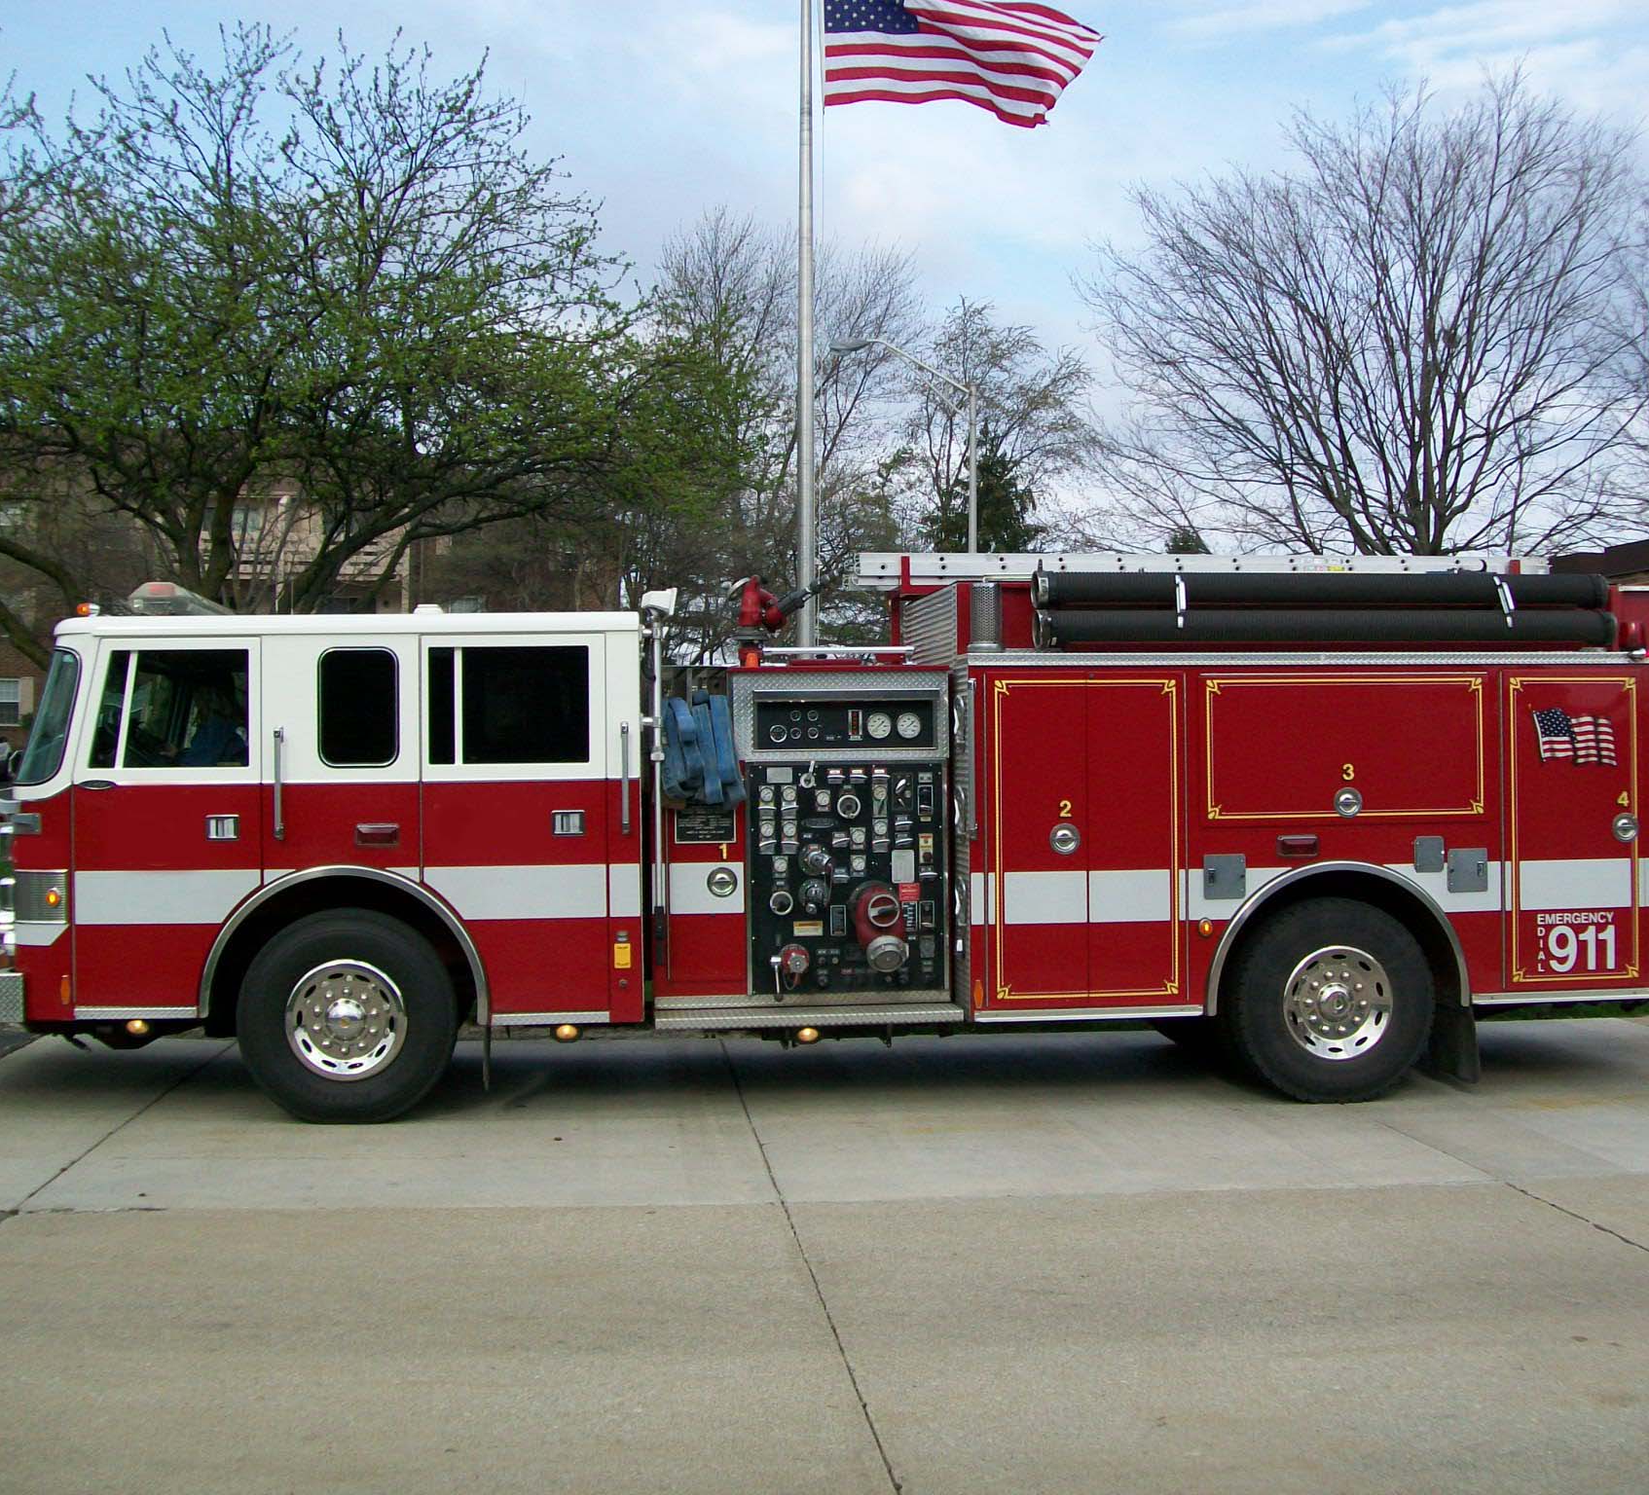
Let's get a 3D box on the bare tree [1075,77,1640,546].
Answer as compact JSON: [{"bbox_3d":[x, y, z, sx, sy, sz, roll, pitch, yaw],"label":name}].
[{"bbox_3d":[8.800,-4.700,34.000,9.200,12.700,8.800,0,0,0],"label":"bare tree"}]

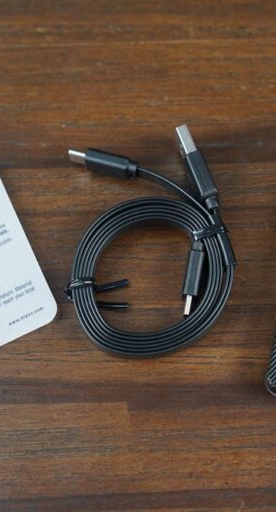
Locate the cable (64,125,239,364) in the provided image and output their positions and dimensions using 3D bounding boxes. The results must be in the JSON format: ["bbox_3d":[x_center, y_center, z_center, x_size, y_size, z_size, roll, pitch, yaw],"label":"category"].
[{"bbox_3d":[0.004,-0.008,0.351,0.070,0.015,0.099,-4,67,-2],"label":"cable"}]

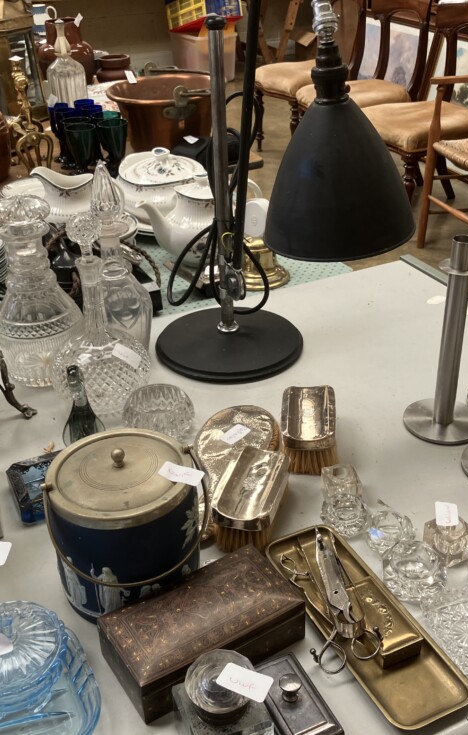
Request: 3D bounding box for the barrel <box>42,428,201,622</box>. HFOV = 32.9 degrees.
[{"bbox_3d":[-0.095,0.137,0.712,0.138,0.156,0.134,-1,31,1],"label":"barrel"}]

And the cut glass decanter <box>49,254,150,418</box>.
[{"bbox_3d":[-0.165,-0.048,0.958,0.118,0.212,0.118,-2,31,0],"label":"cut glass decanter"}]

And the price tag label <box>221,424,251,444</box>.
[{"bbox_3d":[0.002,0.075,0.890,0.018,0.001,0.033,24,39,36],"label":"price tag label"}]

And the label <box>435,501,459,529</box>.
[{"bbox_3d":[0.207,0.143,0.770,0.021,0.001,0.037,3,31,9],"label":"label"}]

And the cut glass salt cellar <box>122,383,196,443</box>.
[{"bbox_3d":[-0.089,0.060,0.930,0.084,0.050,0.084,-2,31,0],"label":"cut glass salt cellar"}]

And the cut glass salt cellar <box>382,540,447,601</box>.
[{"bbox_3d":[0.174,0.198,0.767,0.059,0.026,0.059,-3,31,0],"label":"cut glass salt cellar"}]

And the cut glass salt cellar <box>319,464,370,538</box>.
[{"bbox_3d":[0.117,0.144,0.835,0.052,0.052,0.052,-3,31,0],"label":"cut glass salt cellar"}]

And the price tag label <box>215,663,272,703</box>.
[{"bbox_3d":[0.008,0.230,0.581,0.038,0.001,0.021,12,34,23],"label":"price tag label"}]

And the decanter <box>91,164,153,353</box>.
[{"bbox_3d":[-0.161,-0.139,1.092,0.088,0.291,0.088,-3,31,0],"label":"decanter"}]

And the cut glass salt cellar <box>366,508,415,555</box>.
[{"bbox_3d":[0.153,0.161,0.769,0.046,0.027,0.046,-2,31,0],"label":"cut glass salt cellar"}]

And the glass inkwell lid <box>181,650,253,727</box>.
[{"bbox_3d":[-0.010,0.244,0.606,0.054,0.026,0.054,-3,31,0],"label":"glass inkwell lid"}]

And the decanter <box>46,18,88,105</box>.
[{"bbox_3d":[-0.419,-0.721,1.980,0.099,0.270,0.099,-2,31,0],"label":"decanter"}]

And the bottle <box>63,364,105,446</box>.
[{"bbox_3d":[-0.176,0.045,0.902,0.048,0.109,0.043,-2,31,0],"label":"bottle"}]

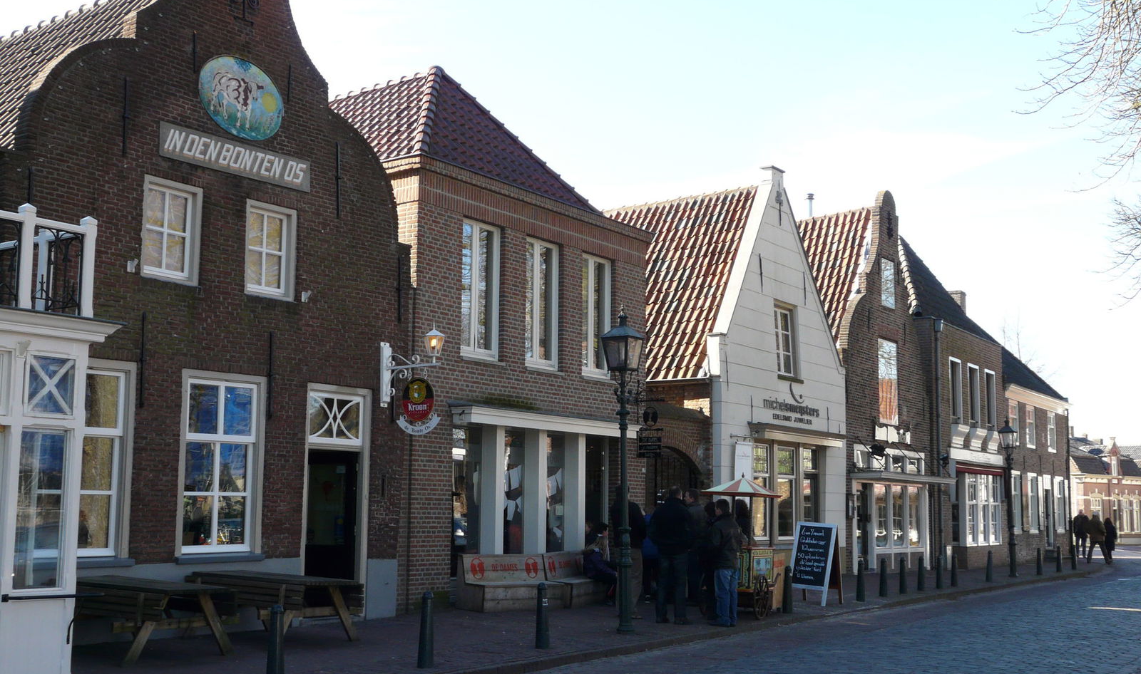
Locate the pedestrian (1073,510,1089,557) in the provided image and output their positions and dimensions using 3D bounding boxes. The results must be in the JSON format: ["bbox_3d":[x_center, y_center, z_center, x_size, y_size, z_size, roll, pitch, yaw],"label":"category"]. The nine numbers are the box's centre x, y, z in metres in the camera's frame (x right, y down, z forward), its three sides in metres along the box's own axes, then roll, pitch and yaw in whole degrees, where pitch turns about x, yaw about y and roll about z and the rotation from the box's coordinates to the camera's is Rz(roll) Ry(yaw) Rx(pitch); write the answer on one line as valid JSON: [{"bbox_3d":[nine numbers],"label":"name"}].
[{"bbox_3d":[19.354,7.471,52.500,0.550,1.750,0.400,-2,-8,23],"label":"pedestrian"}]

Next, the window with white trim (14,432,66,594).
[{"bbox_3d":[-4.069,1.326,10.604,0.080,1.220,0.420,-4,-9,33],"label":"window with white trim"}]

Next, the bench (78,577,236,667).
[{"bbox_3d":[-4.301,2.820,13.817,1.880,0.710,1.560,-4,-9,35],"label":"bench"}]

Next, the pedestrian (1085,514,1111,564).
[{"bbox_3d":[18.297,6.985,48.000,0.650,1.760,0.550,-3,-8,25],"label":"pedestrian"}]

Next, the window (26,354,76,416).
[{"bbox_3d":[-4.041,0.382,10.738,0.080,0.470,0.430,-4,-9,33],"label":"window"}]

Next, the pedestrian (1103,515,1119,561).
[{"bbox_3d":[19.901,7.471,51.000,0.520,1.630,0.420,-3,-8,25],"label":"pedestrian"}]

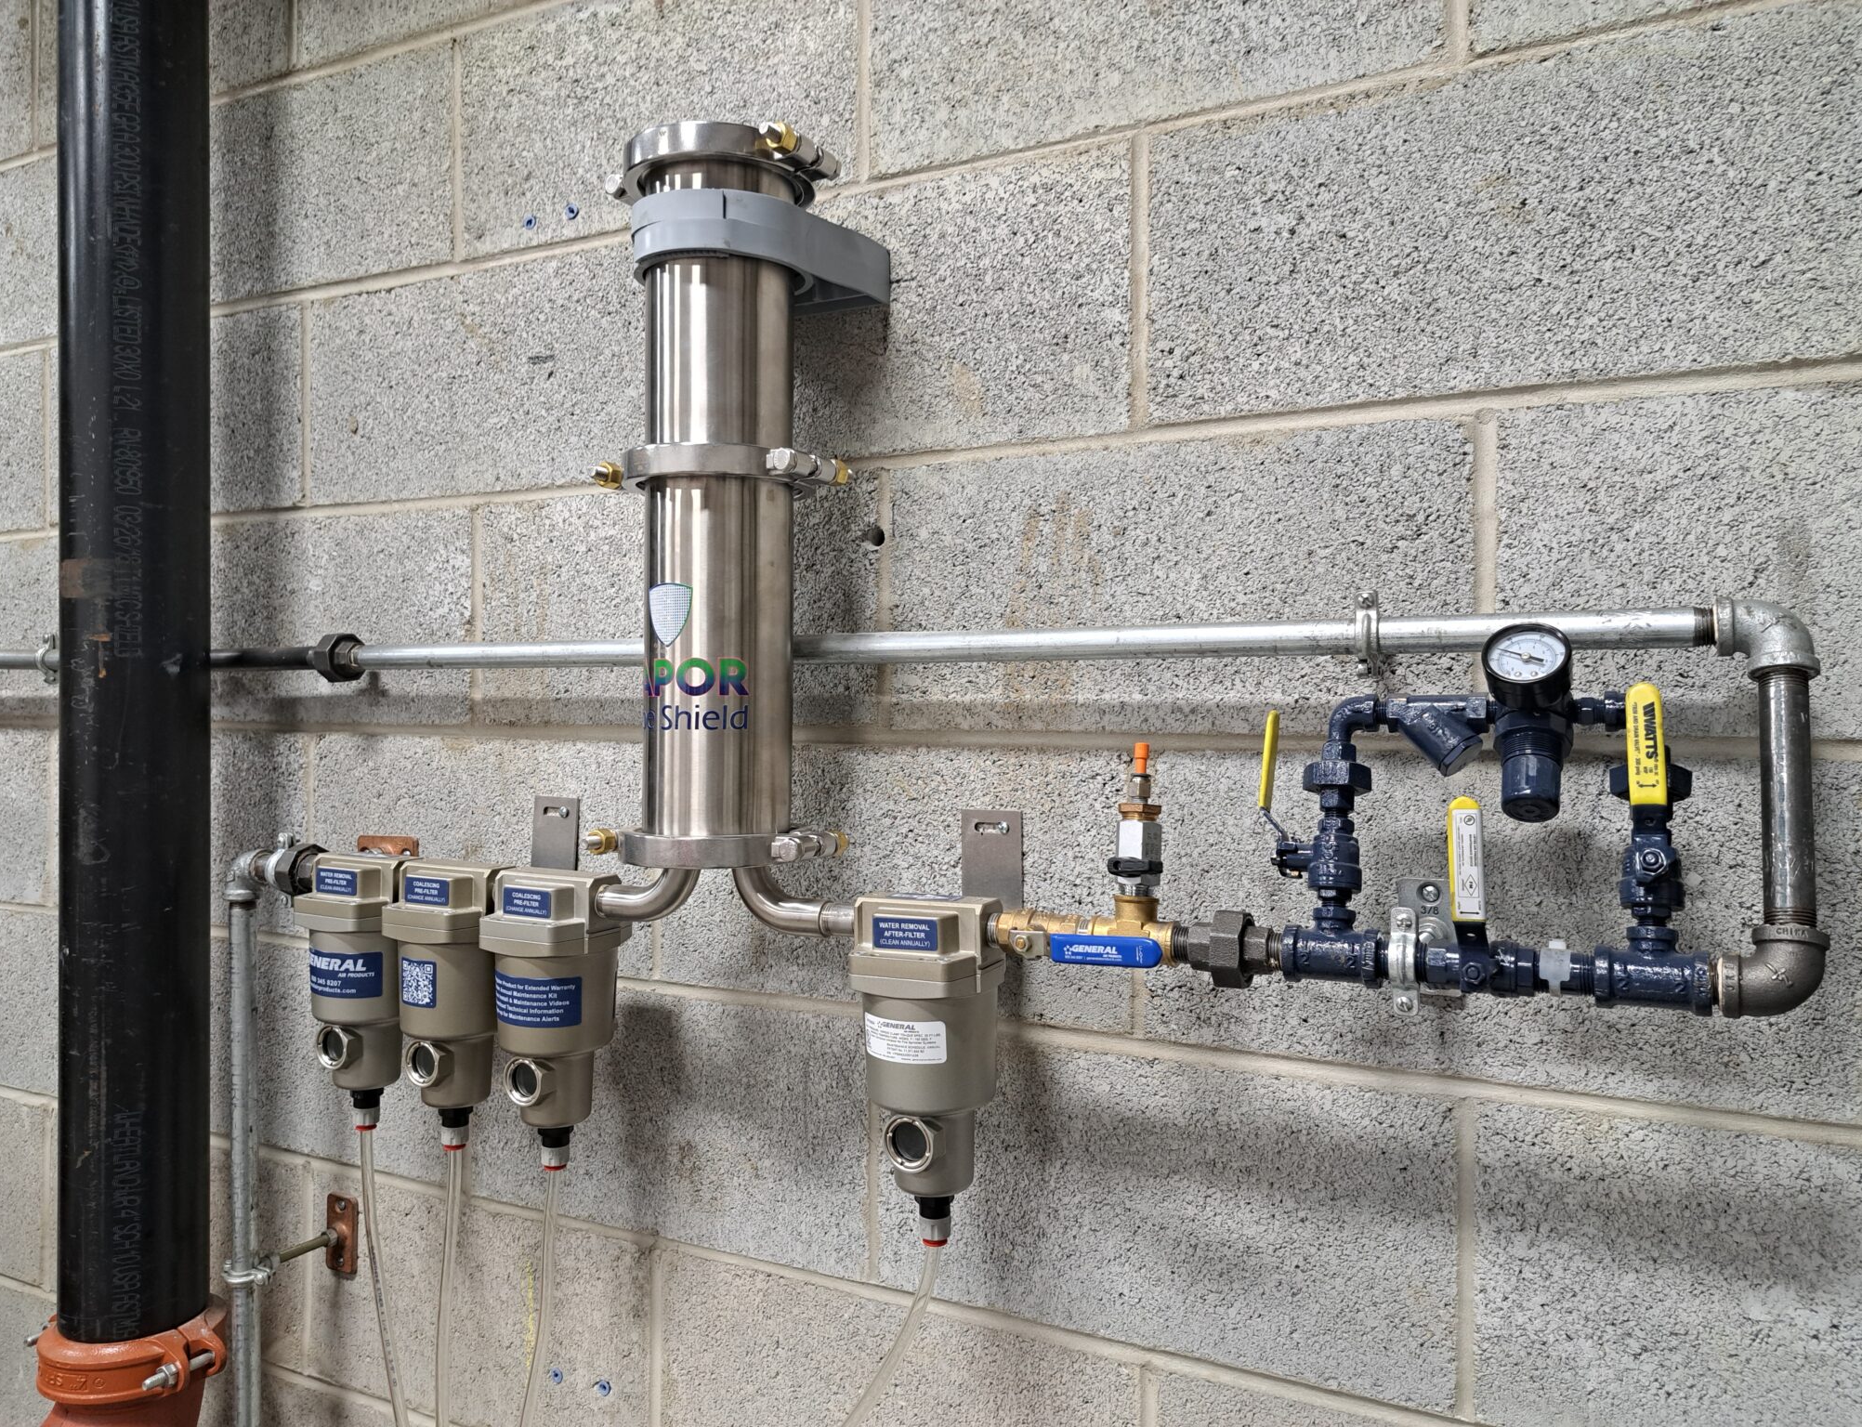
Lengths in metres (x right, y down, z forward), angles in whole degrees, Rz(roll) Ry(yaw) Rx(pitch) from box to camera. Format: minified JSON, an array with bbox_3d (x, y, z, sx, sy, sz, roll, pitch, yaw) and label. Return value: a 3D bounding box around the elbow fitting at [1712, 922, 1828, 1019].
[{"bbox_3d":[0.406,0.124,0.636,0.044,0.044,0.032,0,-12,27],"label":"elbow fitting"}]

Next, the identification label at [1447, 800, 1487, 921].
[{"bbox_3d":[0.274,0.075,0.673,0.017,0.061,0.006,-2,-4,27],"label":"identification label"}]

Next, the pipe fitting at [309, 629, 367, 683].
[{"bbox_3d":[-0.523,-0.050,1.159,0.046,0.044,0.044,0,1,27],"label":"pipe fitting"}]

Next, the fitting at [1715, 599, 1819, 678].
[{"bbox_3d":[0.432,-0.039,0.681,0.046,0.044,0.031,0,1,27],"label":"fitting"}]

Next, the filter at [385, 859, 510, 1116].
[{"bbox_3d":[-0.368,0.212,1.021,0.093,0.191,0.090,0,1,27],"label":"filter"}]

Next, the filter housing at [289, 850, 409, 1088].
[{"bbox_3d":[-0.457,0.207,1.063,0.090,0.186,0.088,0,1,27],"label":"filter housing"}]

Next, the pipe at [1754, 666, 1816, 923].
[{"bbox_3d":[0.421,0.041,0.648,0.021,0.131,0.021,0,-12,27],"label":"pipe"}]

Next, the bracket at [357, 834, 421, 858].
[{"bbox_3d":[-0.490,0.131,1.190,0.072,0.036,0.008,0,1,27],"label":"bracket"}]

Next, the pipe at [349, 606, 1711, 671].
[{"bbox_3d":[-0.046,-0.047,0.921,1.030,0.021,0.021,0,1,27],"label":"pipe"}]

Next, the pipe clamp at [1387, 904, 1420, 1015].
[{"bbox_3d":[0.256,0.133,0.713,0.015,0.058,0.032,0,1,27],"label":"pipe clamp"}]

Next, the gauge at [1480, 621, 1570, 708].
[{"bbox_3d":[0.303,-0.022,0.669,0.041,0.041,0.026,0,-38,27],"label":"gauge"}]

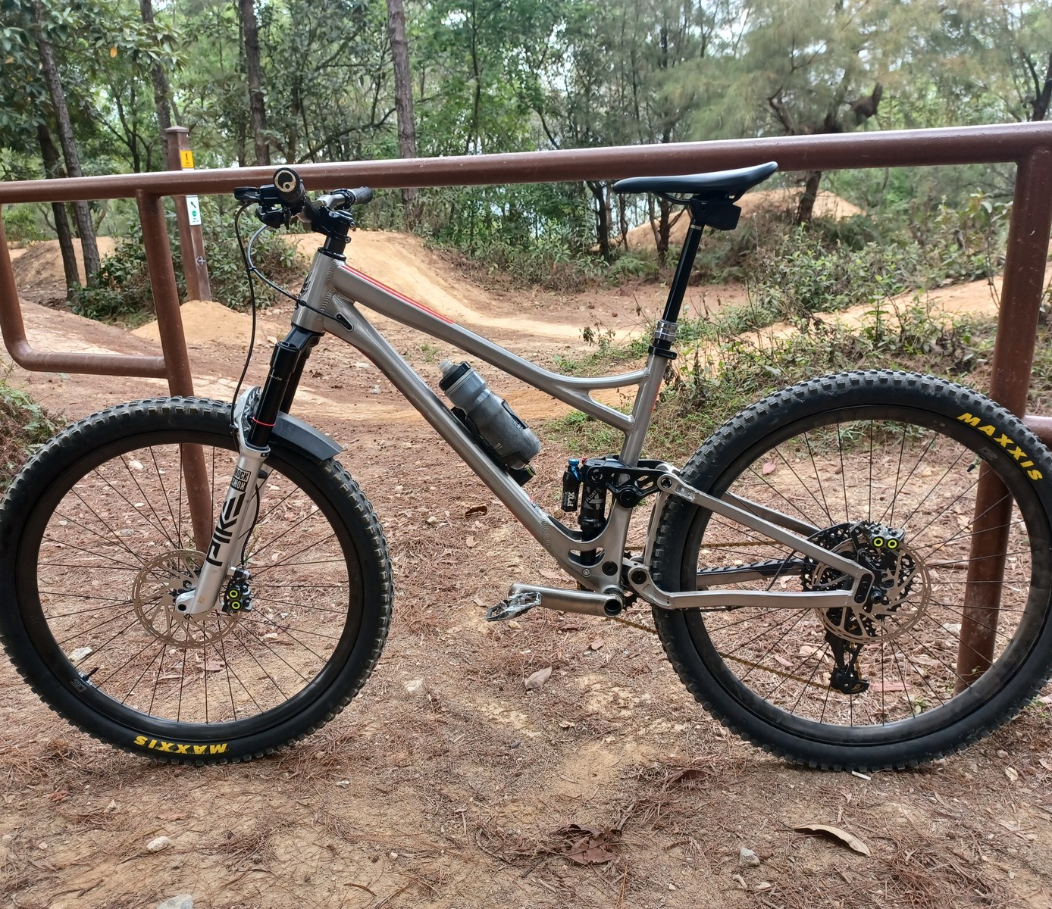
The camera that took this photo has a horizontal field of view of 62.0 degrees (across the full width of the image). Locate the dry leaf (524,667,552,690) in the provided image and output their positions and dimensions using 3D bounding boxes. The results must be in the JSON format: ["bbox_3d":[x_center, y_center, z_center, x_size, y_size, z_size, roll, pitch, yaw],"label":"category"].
[{"bbox_3d":[0.028,0.504,1.988,0.040,0.016,0.086,9,21,34],"label":"dry leaf"}]

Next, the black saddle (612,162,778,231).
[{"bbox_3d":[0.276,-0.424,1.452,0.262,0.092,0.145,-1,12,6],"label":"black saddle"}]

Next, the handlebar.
[{"bbox_3d":[-0.340,-0.439,1.501,0.075,0.070,0.780,-3,15,-2],"label":"handlebar"}]

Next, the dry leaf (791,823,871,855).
[{"bbox_3d":[0.511,0.637,1.458,0.127,0.022,0.032,8,20,33],"label":"dry leaf"}]

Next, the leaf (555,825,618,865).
[{"bbox_3d":[0.101,0.652,1.477,0.105,0.022,0.072,-3,17,0],"label":"leaf"}]

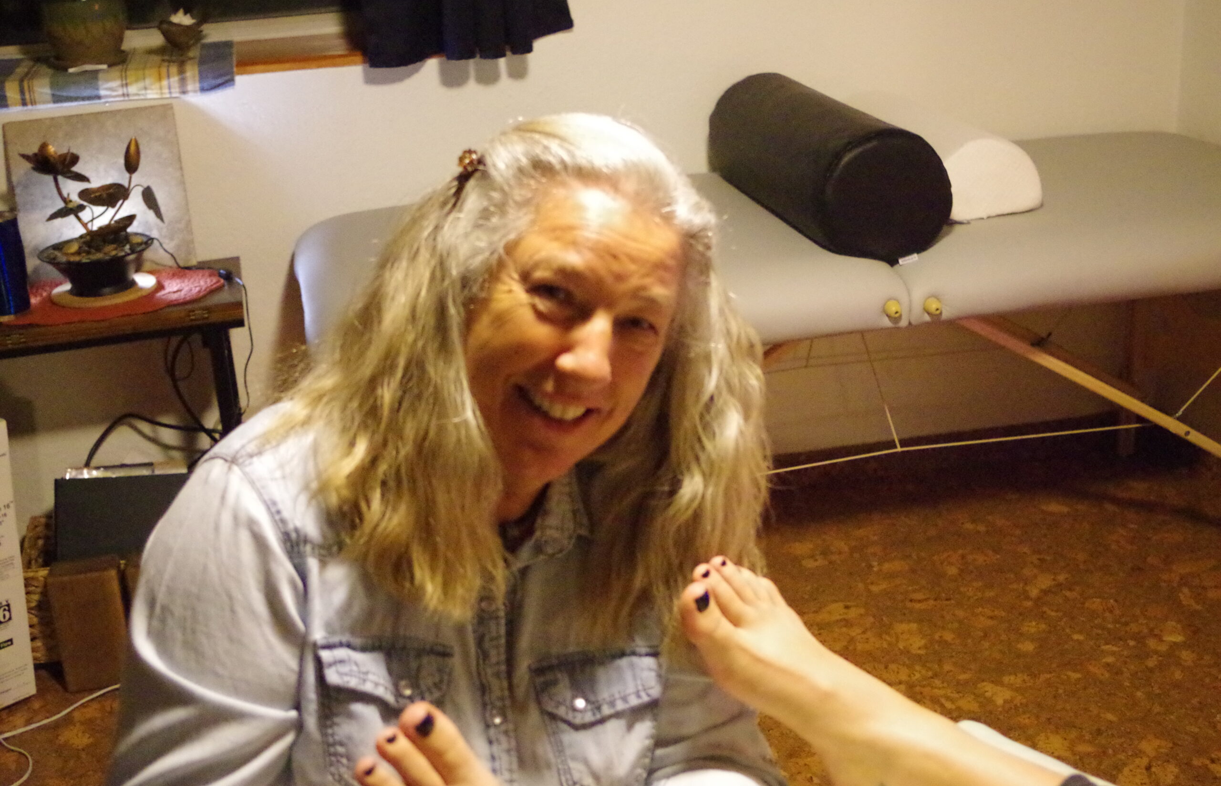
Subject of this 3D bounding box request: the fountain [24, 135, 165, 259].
[{"bbox_3d":[-0.913,-0.315,2.948,0.230,0.260,0.215,-7,20,-11],"label":"fountain"}]

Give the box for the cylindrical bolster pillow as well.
[{"bbox_3d":[0.369,-0.403,2.934,0.230,0.230,0.610,-8,20,-12],"label":"cylindrical bolster pillow"}]

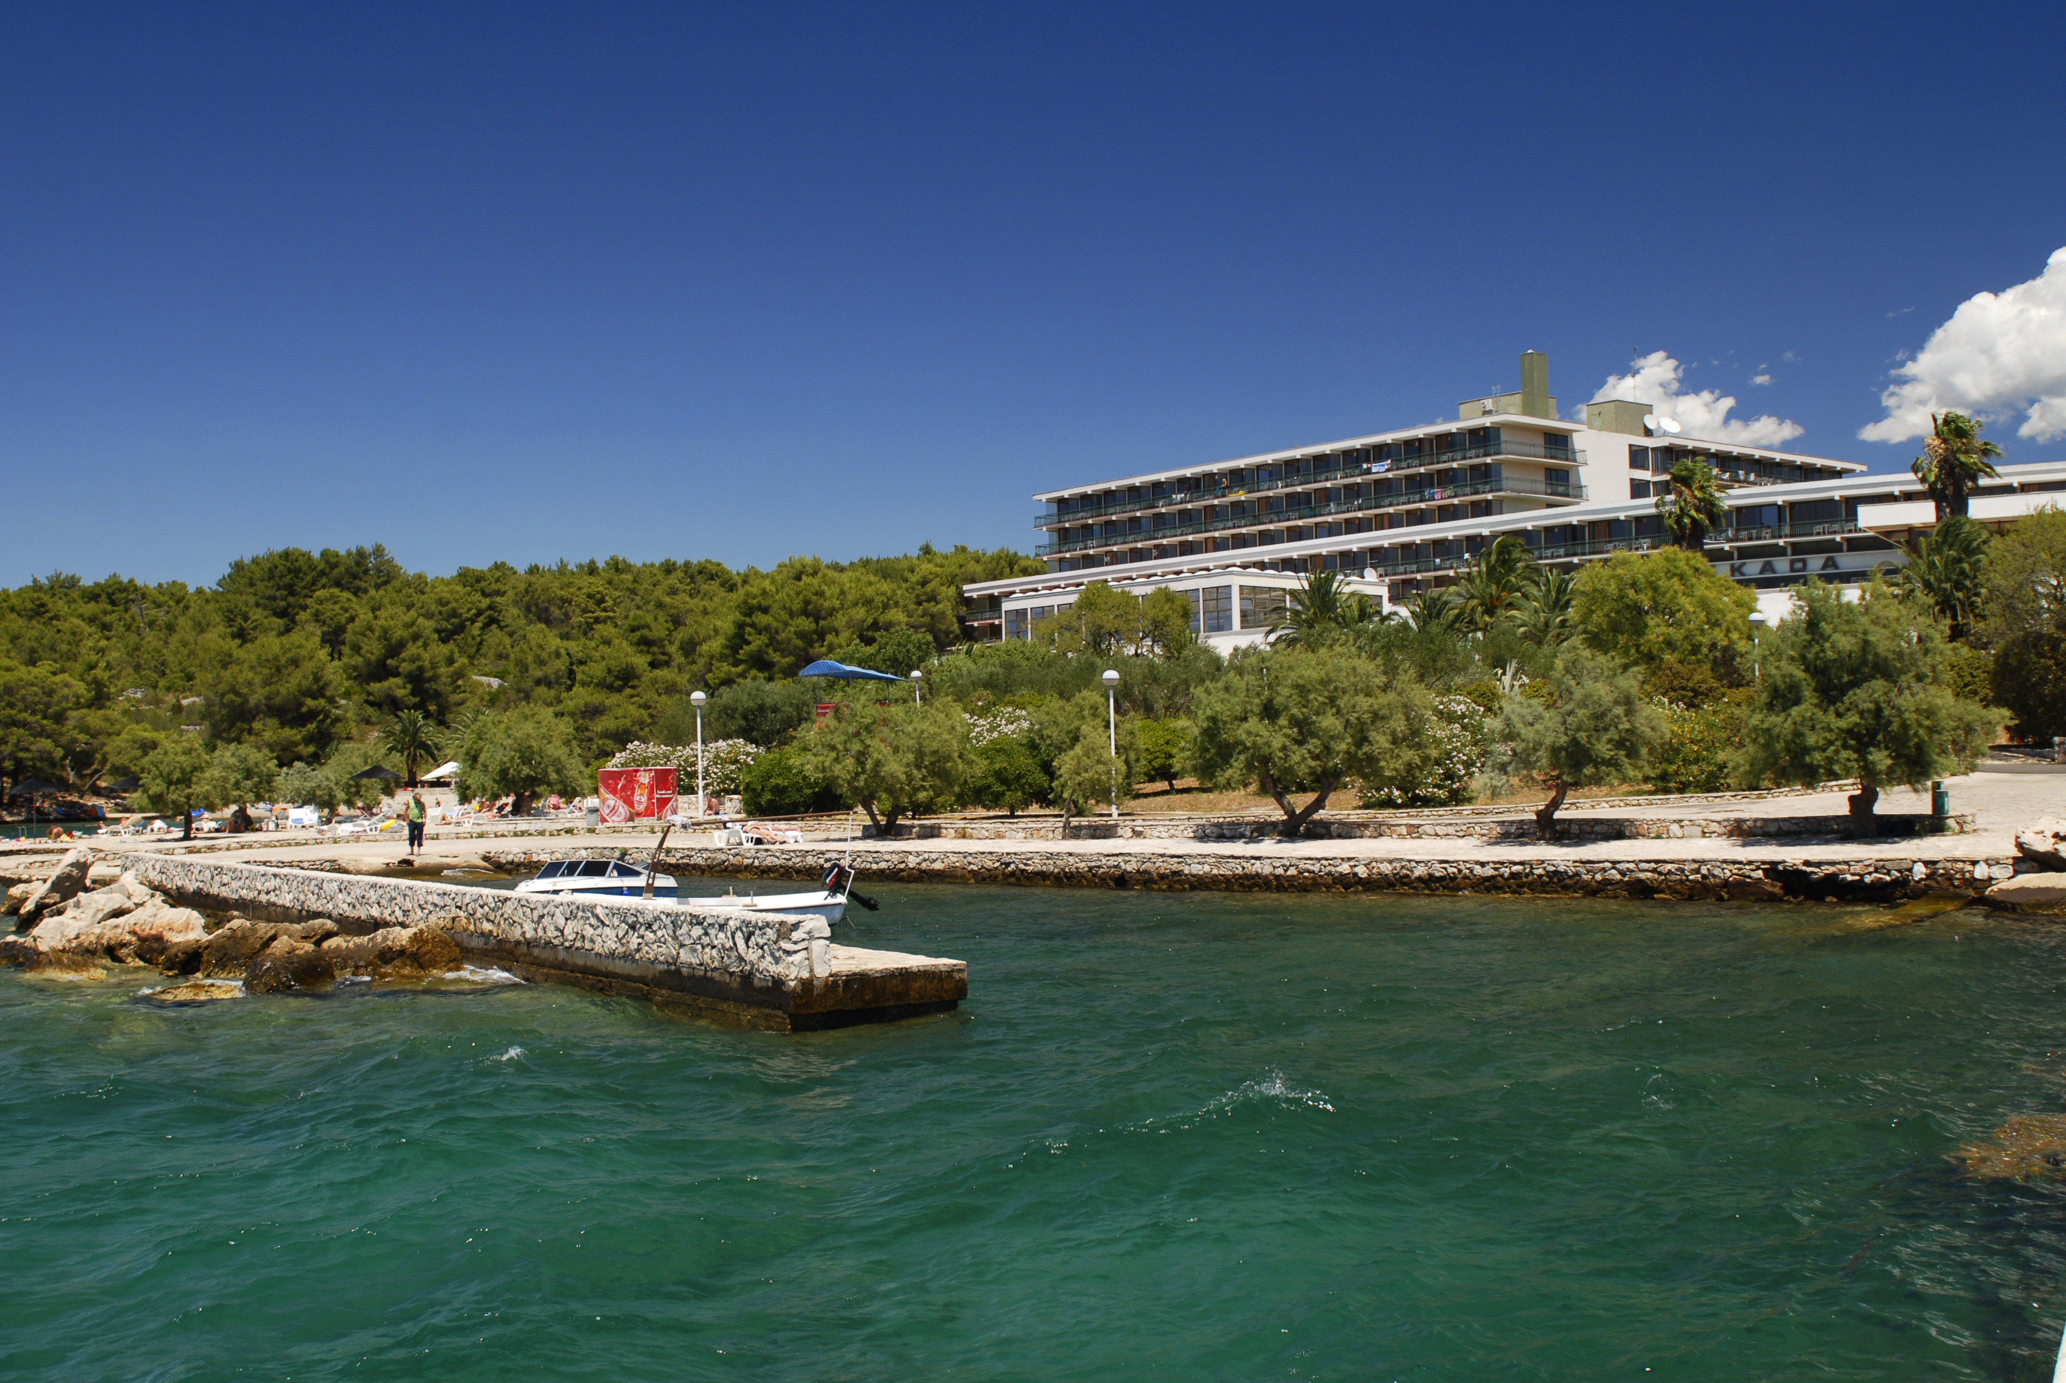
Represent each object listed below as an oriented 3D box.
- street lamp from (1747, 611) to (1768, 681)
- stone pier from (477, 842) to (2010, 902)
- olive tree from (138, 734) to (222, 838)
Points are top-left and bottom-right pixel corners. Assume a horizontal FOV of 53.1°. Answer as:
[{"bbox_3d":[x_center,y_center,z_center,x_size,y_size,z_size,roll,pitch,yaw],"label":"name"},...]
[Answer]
[{"bbox_3d":[21.029,-0.295,60.000,0.470,4.000,0.470,-2,-2,19],"label":"street lamp"},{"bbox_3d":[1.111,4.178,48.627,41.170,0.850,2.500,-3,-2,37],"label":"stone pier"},{"bbox_3d":[-29.132,3.261,70.500,2.860,3.550,2.750,-1,-2,-22],"label":"olive tree"}]

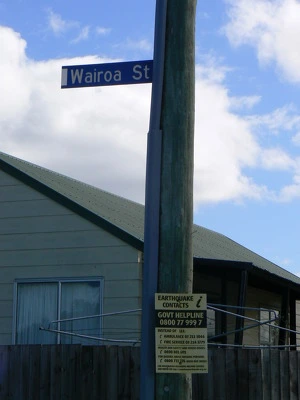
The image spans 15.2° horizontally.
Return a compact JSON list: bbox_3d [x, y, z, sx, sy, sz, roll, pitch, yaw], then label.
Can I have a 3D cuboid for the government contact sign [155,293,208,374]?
[{"bbox_3d":[0.228,0.969,8.150,0.382,0.575,0.012,-1,-7,3],"label":"government contact sign"}]

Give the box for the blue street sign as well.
[{"bbox_3d":[-0.326,-0.943,8.420,0.760,0.172,0.026,-1,-8,22],"label":"blue street sign"}]

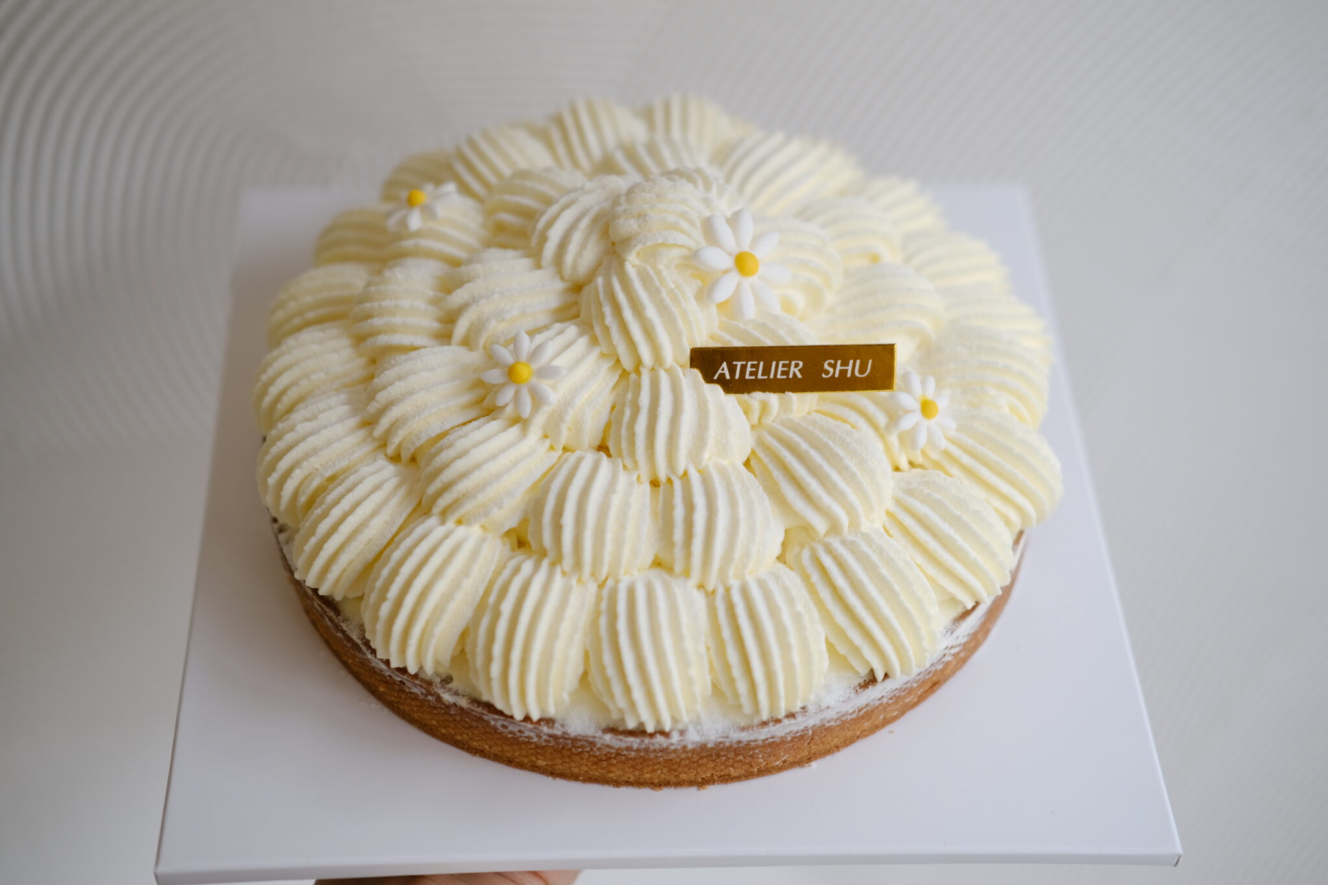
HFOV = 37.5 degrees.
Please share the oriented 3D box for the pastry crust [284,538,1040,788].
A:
[{"bbox_3d":[-0.002,0.000,0.515,0.201,0.020,0.201,-2,47,0],"label":"pastry crust"}]

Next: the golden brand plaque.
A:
[{"bbox_3d":[0.030,-0.017,0.463,0.050,0.012,0.001,-3,14,-9],"label":"golden brand plaque"}]

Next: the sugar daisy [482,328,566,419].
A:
[{"bbox_3d":[-0.033,-0.016,0.464,0.021,0.005,0.021,-1,84,8],"label":"sugar daisy"}]

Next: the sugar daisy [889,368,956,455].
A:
[{"bbox_3d":[0.062,-0.007,0.464,0.019,0.005,0.019,-40,98,-30],"label":"sugar daisy"}]

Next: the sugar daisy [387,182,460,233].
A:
[{"bbox_3d":[-0.064,-0.062,0.517,0.020,0.005,0.020,-10,53,13],"label":"sugar daisy"}]

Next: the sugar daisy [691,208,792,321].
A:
[{"bbox_3d":[0.019,-0.043,0.478,0.026,0.006,0.026,-26,95,-21],"label":"sugar daisy"}]

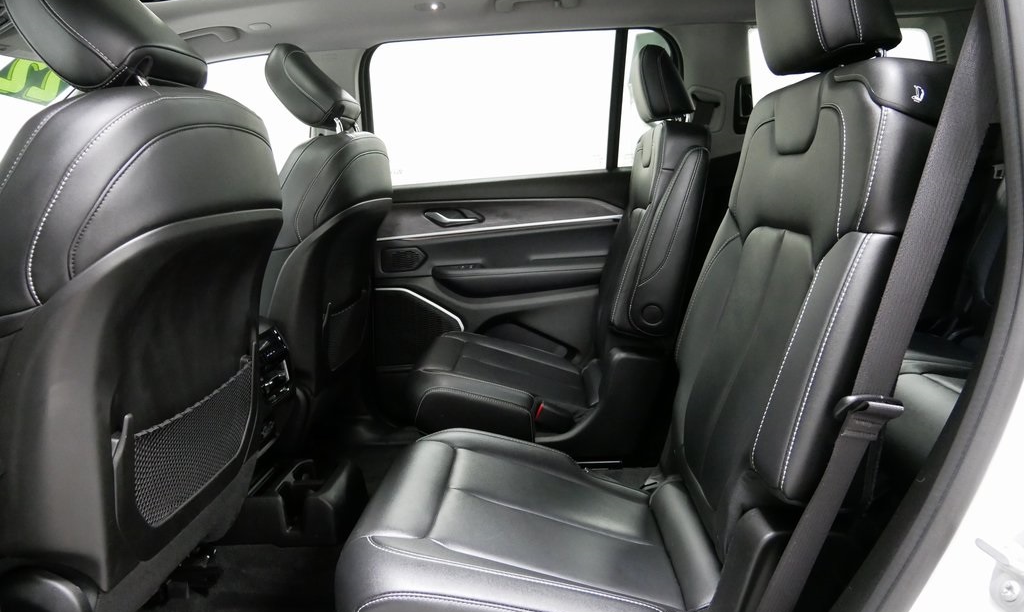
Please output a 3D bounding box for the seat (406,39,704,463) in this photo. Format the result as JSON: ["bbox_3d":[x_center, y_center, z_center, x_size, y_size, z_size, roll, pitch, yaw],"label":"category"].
[{"bbox_3d":[0.095,-0.129,1.749,0.710,0.969,0.548,-2,10,1],"label":"seat"}]

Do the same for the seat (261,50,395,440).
[{"bbox_3d":[-0.706,-0.105,1.757,0.812,1.030,0.558,-2,10,1],"label":"seat"}]

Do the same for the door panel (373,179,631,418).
[{"bbox_3d":[0.026,-0.023,2.113,0.924,0.721,0.132,-2,10,1],"label":"door panel"}]

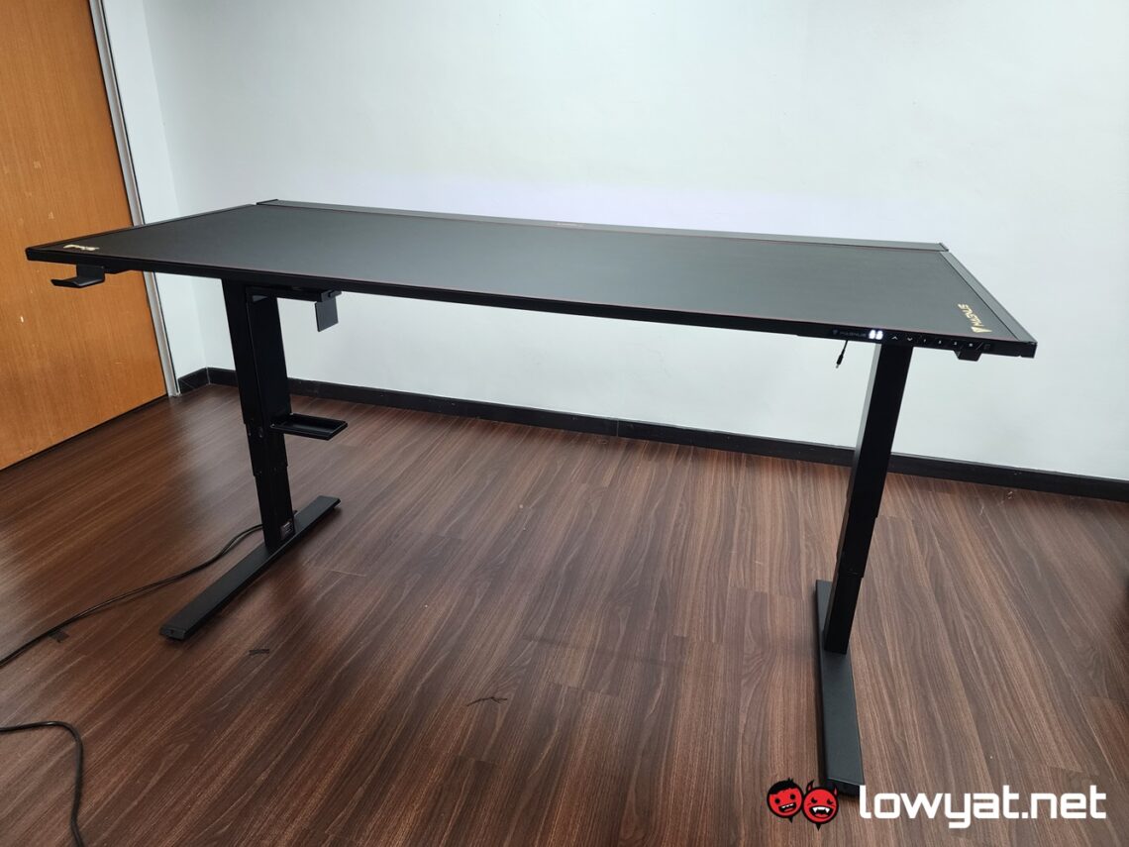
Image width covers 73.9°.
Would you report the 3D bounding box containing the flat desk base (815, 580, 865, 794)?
[{"bbox_3d":[0.642,0.583,1.772,0.070,0.026,0.690,8,24,14],"label":"flat desk base"}]

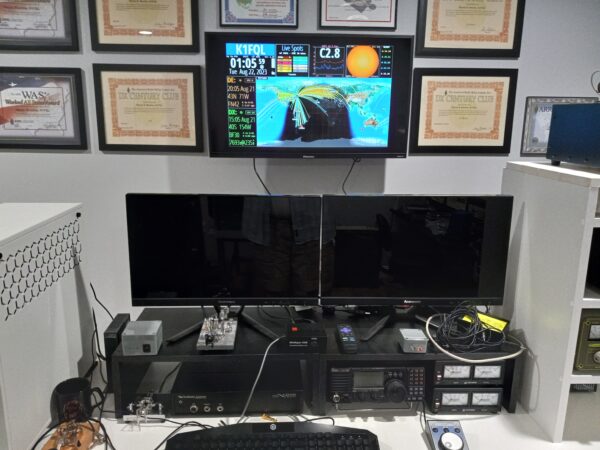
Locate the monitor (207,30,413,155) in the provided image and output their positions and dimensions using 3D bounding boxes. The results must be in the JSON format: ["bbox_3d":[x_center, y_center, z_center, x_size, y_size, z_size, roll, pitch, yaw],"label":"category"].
[{"bbox_3d":[0.035,-0.466,1.722,0.729,0.429,0.070,0,13,-2],"label":"monitor"}]

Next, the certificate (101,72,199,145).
[{"bbox_3d":[-0.571,-0.442,1.787,0.342,0.266,0.008,0,13,-2],"label":"certificate"}]

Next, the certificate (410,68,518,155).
[{"bbox_3d":[0.634,-0.440,1.830,0.402,0.320,0.022,0,13,-2],"label":"certificate"}]

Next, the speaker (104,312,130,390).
[{"bbox_3d":[-0.502,0.357,1.313,0.036,0.173,0.126,0,13,-2],"label":"speaker"}]

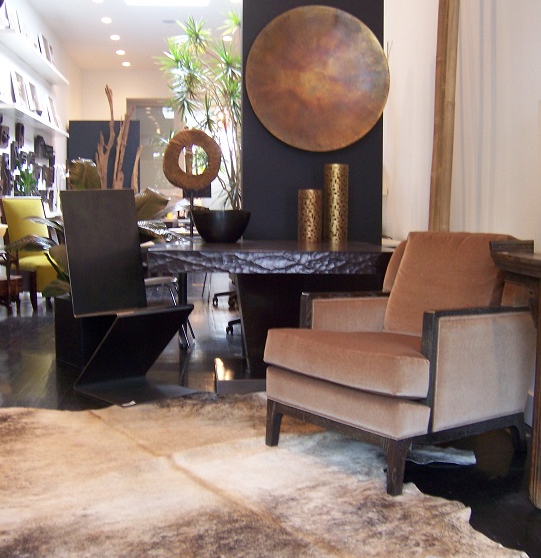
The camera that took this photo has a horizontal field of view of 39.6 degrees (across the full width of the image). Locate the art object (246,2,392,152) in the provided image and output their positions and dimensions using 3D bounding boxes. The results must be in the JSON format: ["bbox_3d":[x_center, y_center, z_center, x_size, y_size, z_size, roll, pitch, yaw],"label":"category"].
[{"bbox_3d":[0.298,-1.246,4.664,0.898,0.898,0.060,-1,5,-6],"label":"art object"}]

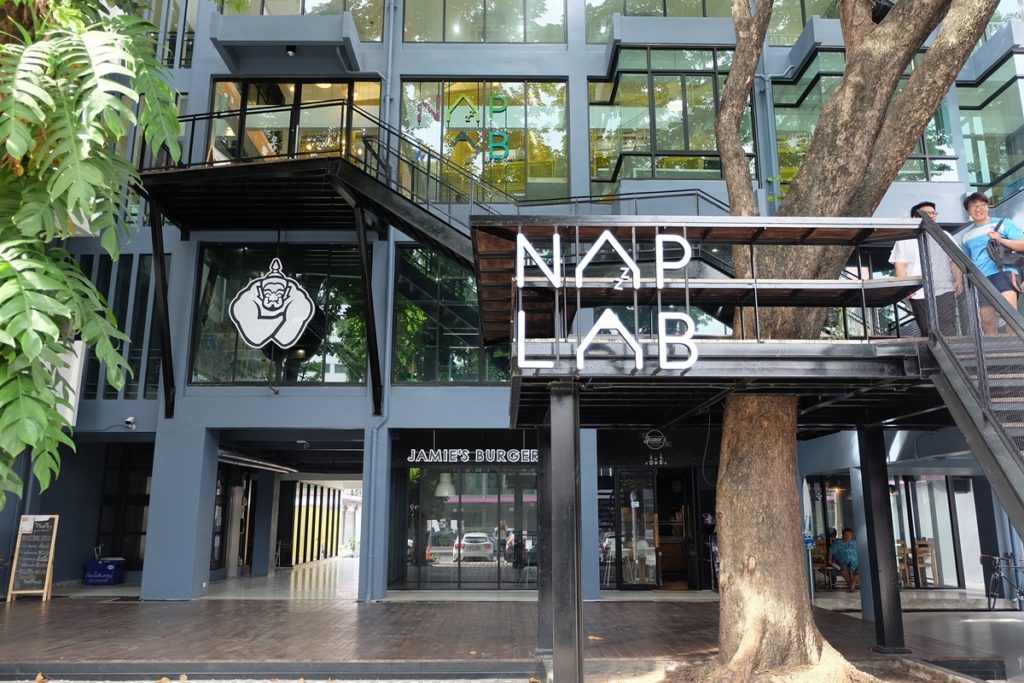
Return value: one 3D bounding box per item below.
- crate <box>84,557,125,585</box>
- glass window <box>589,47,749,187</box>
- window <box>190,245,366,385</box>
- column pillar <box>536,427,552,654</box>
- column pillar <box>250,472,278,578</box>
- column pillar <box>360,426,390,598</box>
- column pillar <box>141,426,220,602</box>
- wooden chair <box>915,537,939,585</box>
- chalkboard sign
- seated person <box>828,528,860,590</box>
[{"bbox_3d":[-8.272,4.689,15.644,0.604,0.486,0.419,0,-12,0],"label":"crate"},{"bbox_3d":[2.927,-4.020,14.428,2.850,2.659,1.162,0,-12,0],"label":"glass window"},{"bbox_3d":[-4.252,-0.513,14.222,3.262,2.687,0.150,0,-12,0],"label":"window"},{"bbox_3d":[0.390,2.163,8.529,0.200,2.415,0.200,0,-12,0],"label":"column pillar"},{"bbox_3d":[-5.749,4.210,17.968,0.372,2.424,0.458,0,-12,0],"label":"column pillar"},{"bbox_3d":[-2.398,3.011,13.546,0.429,2.906,0.419,0,-12,0],"label":"column pillar"},{"bbox_3d":[-5.860,3.031,13.658,0.864,2.909,0.705,0,-12,0],"label":"column pillar"},{"bbox_3d":[8.359,4.446,15.473,0.400,0.919,0.430,-4,-13,19],"label":"wooden chair"},{"bbox_3d":[-7.973,3.646,12.939,0.624,1.394,0.360,2,-12,-7],"label":"chalkboard sign"},{"bbox_3d":[6.236,4.093,14.417,0.520,1.130,0.640,1,-12,-2],"label":"seated person"}]

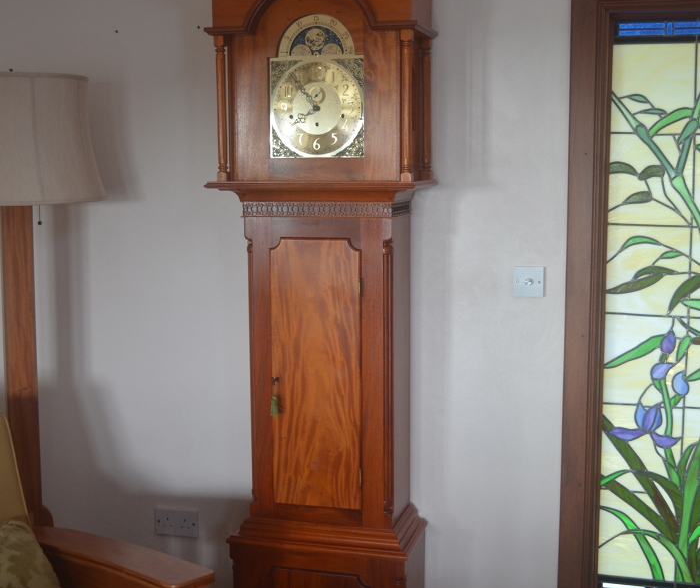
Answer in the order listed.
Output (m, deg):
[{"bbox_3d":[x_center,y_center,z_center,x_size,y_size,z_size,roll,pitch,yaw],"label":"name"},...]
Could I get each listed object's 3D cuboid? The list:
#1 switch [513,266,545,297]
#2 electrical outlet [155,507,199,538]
[{"bbox_3d":[0.498,-0.033,2.920,0.086,0.086,0.016,2,8,15],"label":"switch"},{"bbox_3d":[-0.546,0.726,3.318,0.147,0.086,0.012,2,8,15],"label":"electrical outlet"}]

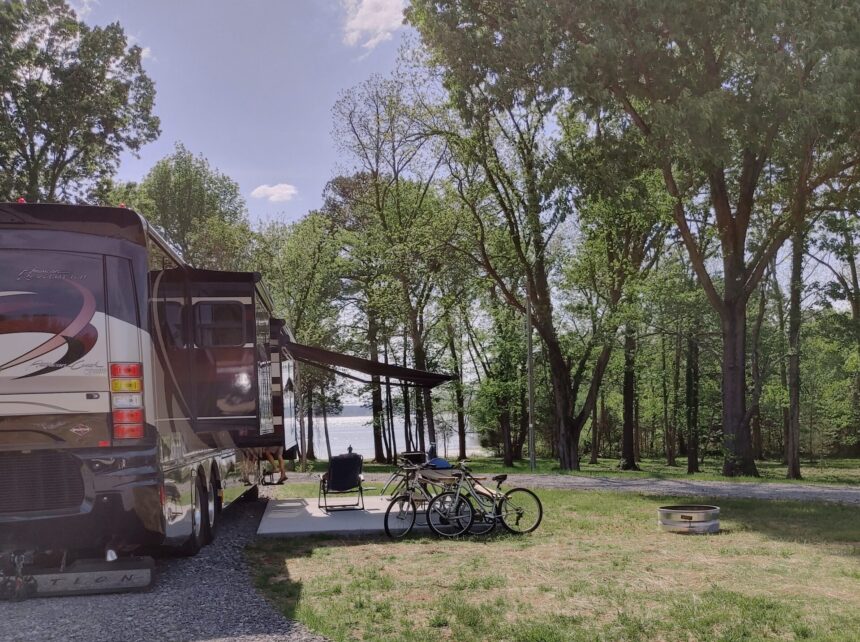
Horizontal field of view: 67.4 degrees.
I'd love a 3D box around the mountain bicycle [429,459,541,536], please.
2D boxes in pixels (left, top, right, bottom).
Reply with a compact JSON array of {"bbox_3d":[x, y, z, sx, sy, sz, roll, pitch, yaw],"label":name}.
[{"bbox_3d":[0.824,2.640,9.575,1.730,1.050,0.600,1,-8,-10],"label":"mountain bicycle"}]

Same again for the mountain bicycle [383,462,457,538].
[{"bbox_3d":[0.158,2.690,9.623,1.750,1.030,0.600,1,-8,-10],"label":"mountain bicycle"}]

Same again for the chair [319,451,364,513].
[{"bbox_3d":[-1.550,2.823,11.368,0.680,0.960,0.660,2,-9,-17],"label":"chair"}]

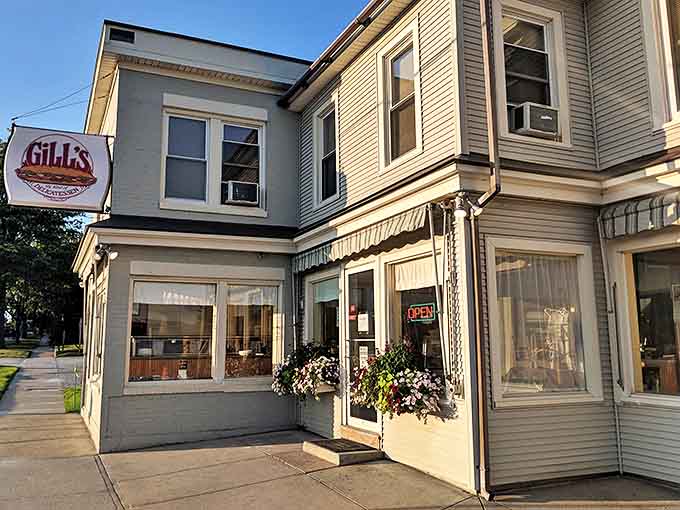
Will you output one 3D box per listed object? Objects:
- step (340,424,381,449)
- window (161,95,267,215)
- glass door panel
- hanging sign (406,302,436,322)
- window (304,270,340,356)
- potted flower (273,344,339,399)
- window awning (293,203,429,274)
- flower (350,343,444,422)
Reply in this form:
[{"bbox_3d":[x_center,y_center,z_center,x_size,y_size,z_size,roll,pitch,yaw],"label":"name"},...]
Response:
[{"bbox_3d":[0.269,2.259,6.586,0.180,0.180,1.060,3,-8,-24],"label":"step"},{"bbox_3d":[-2.016,-1.595,8.657,1.700,1.880,0.150,3,-8,-24],"label":"window"},{"bbox_3d":[0.288,1.152,6.680,0.060,2.040,0.940,3,-8,-24],"label":"glass door panel"},{"bbox_3d":[0.875,0.630,5.757,0.070,0.210,0.560,3,-8,-24],"label":"hanging sign"},{"bbox_3d":[-0.248,0.940,8.005,0.150,1.460,1.400,3,-8,-24],"label":"window"},{"bbox_3d":[-0.538,1.685,7.748,0.520,0.730,1.380,3,-8,-24],"label":"potted flower"},{"bbox_3d":[0.097,-0.130,6.892,0.280,0.310,3.900,3,-8,-24],"label":"window awning"},{"bbox_3d":[0.538,1.262,5.417,0.480,0.680,1.320,3,-8,-24],"label":"flower"}]

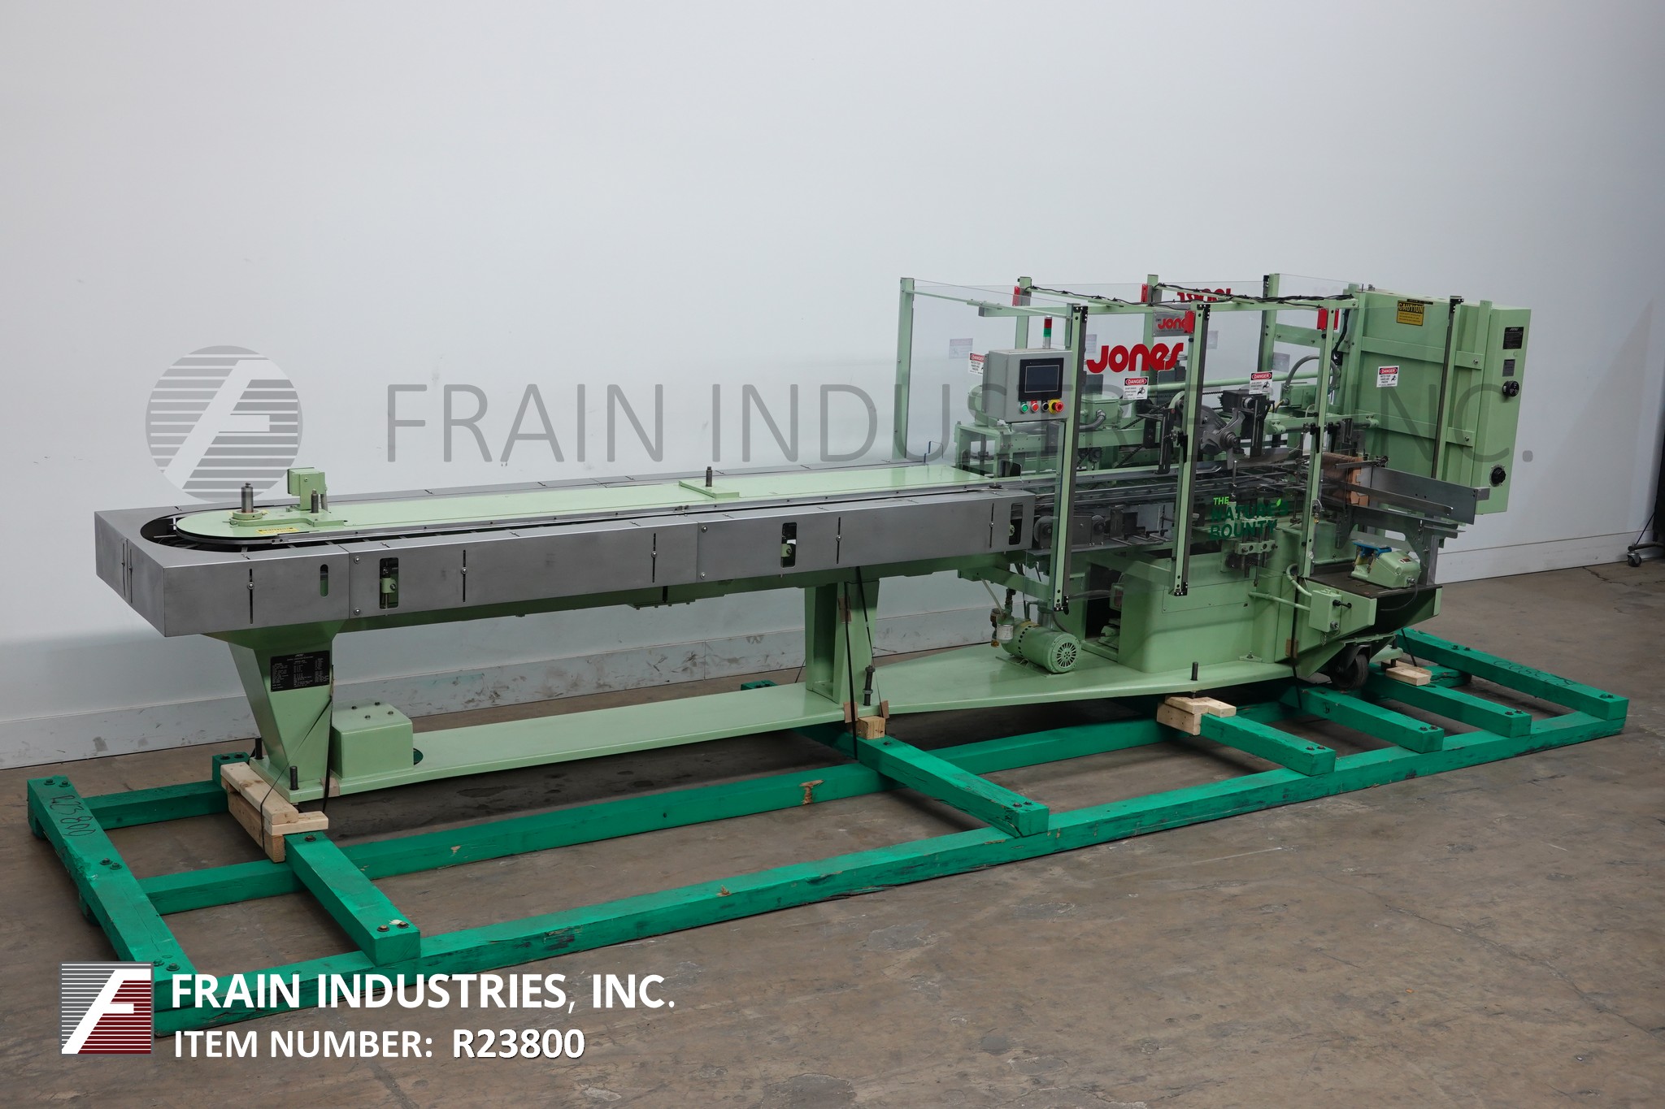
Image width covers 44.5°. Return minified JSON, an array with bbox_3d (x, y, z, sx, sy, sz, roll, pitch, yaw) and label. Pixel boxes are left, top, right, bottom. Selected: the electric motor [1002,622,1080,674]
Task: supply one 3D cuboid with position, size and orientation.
[{"bbox_3d":[0.911,0.395,8.880,0.168,0.173,0.320,-8,17,-36],"label":"electric motor"}]

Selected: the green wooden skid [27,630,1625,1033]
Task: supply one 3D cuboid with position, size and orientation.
[{"bbox_3d":[0.338,0.831,8.393,6.641,0.176,1.909,-6,15,-32],"label":"green wooden skid"}]

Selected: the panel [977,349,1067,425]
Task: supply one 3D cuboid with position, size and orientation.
[{"bbox_3d":[0.762,-0.662,7.914,0.305,0.262,0.162,-6,15,-32],"label":"panel"}]

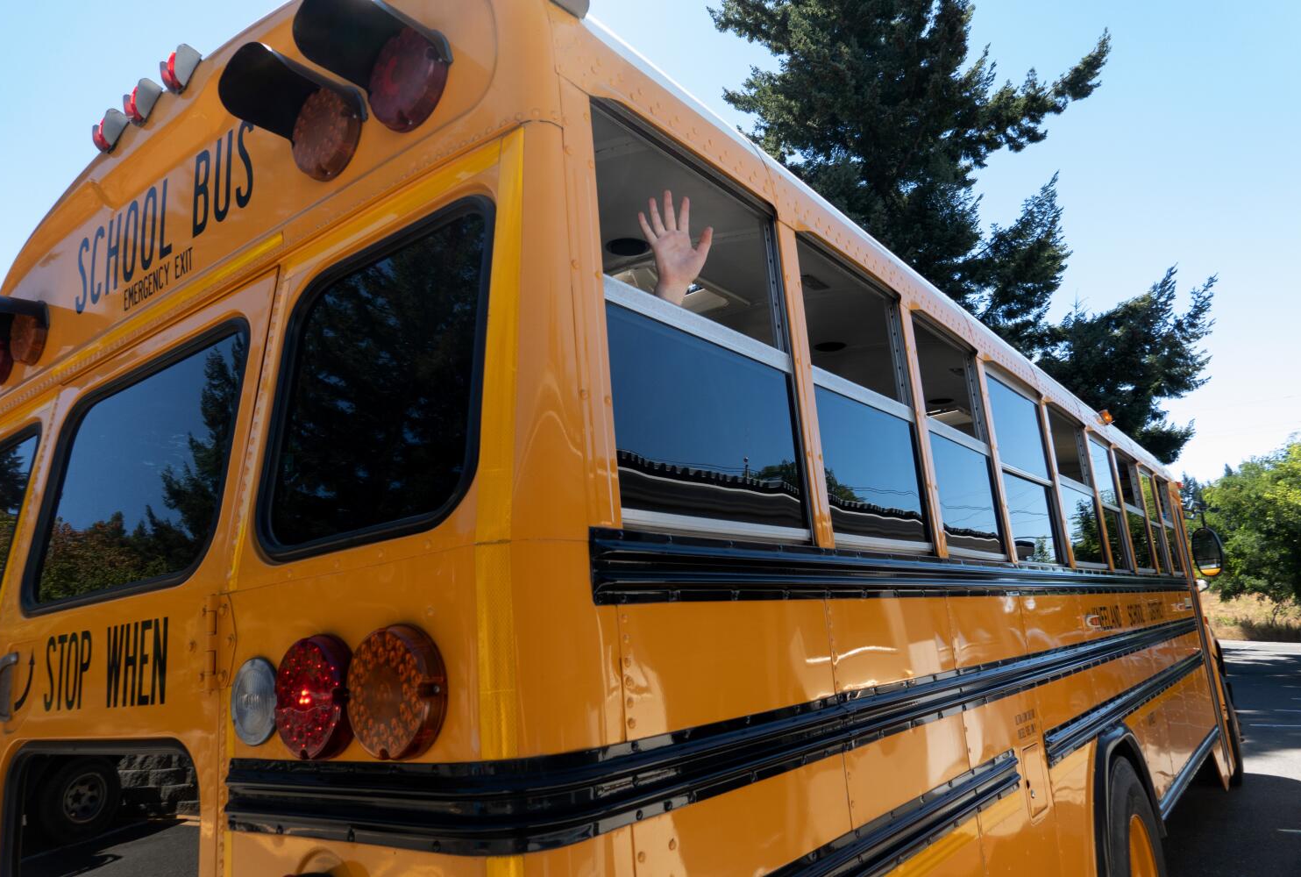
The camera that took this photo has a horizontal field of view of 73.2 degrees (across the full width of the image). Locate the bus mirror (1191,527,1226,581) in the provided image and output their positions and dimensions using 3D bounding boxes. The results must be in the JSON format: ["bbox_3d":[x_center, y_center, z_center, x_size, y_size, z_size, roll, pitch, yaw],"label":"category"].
[{"bbox_3d":[4.492,0.926,7.085,0.080,0.390,0.225,7,-17,-40],"label":"bus mirror"}]

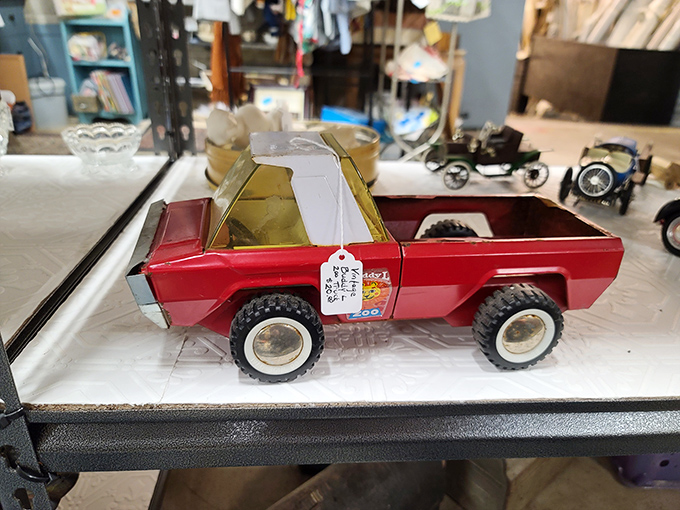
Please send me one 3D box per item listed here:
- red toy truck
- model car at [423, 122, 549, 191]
[{"bbox_3d":[0.025,-0.012,0.369,0.328,0.144,0.141,-1,25,-10],"label":"red toy truck"},{"bbox_3d":[0.237,-0.162,0.782,0.189,0.094,0.095,-2,25,-12],"label":"model car"}]

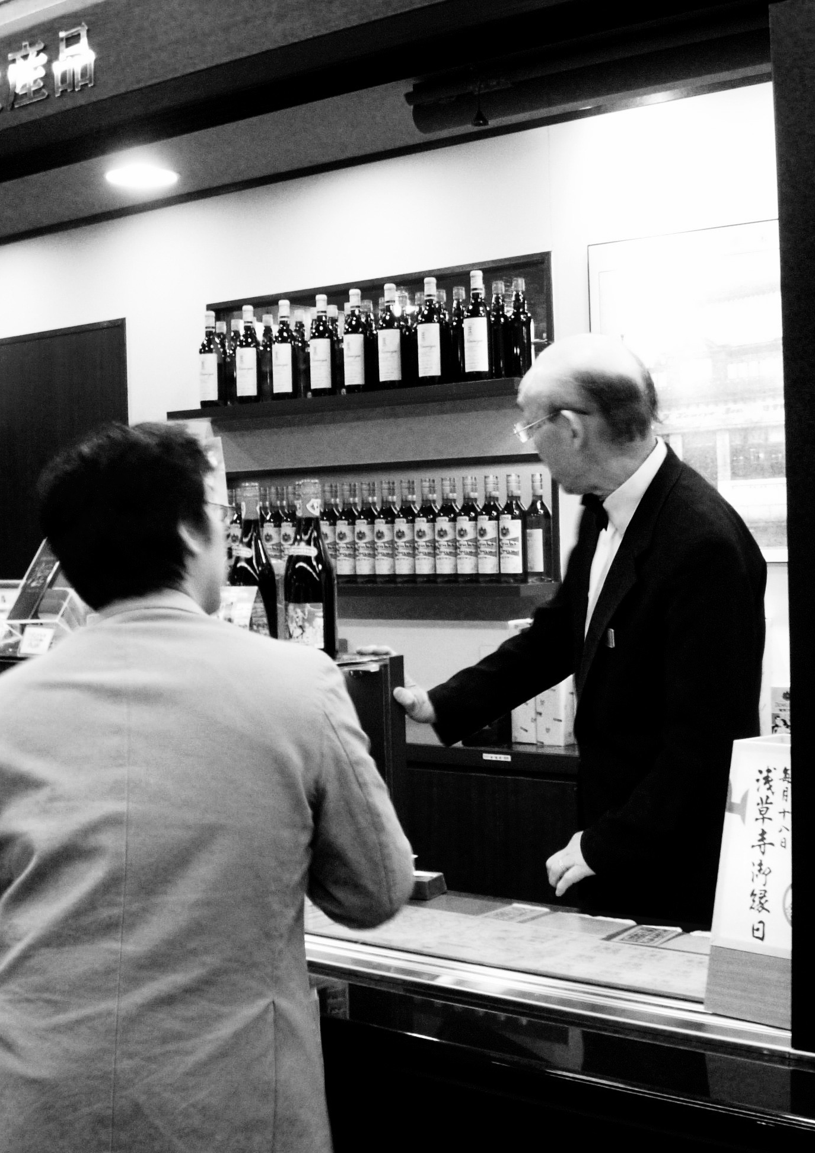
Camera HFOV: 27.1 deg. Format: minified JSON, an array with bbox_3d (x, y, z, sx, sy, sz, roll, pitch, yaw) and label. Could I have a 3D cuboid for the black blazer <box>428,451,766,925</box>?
[{"bbox_3d":[0.300,0.186,2.638,0.380,0.730,0.500,-3,2,-37],"label":"black blazer"}]

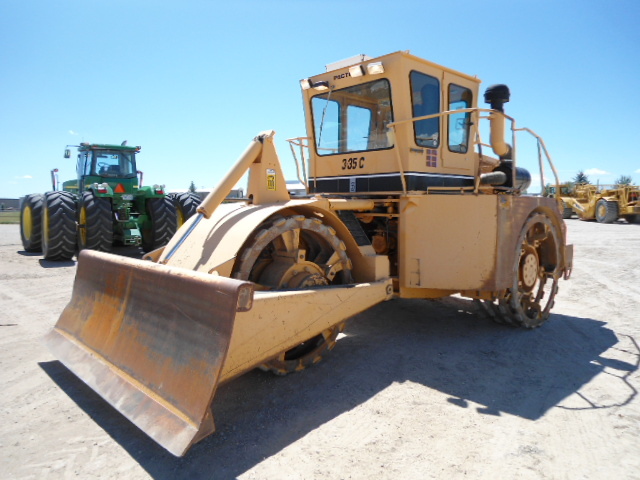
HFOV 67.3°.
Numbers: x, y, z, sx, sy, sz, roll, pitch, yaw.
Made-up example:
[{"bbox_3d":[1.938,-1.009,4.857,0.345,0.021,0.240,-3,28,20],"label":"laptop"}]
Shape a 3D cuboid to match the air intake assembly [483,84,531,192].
[{"bbox_3d":[2.363,-1.282,6.121,0.836,1.294,0.346,-5,6,-43],"label":"air intake assembly"}]

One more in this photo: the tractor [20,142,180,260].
[{"bbox_3d":[-7.274,-1.360,15.667,4.300,3.500,6.800,-4,6,-42],"label":"tractor"}]

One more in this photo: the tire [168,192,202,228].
[{"bbox_3d":[-4.573,-0.544,15.490,0.650,1.900,1.900,-4,6,-42],"label":"tire"}]

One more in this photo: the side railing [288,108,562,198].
[{"bbox_3d":[1.170,-1.037,6.522,2.700,0.980,3.050,-4,6,-44],"label":"side railing"}]

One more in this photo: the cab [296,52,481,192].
[{"bbox_3d":[0.939,-1.374,6.274,1.740,1.600,1.570,-4,6,-44],"label":"cab"}]

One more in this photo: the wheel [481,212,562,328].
[{"bbox_3d":[2.508,0.372,6.331,1.460,1.460,0.680,-4,6,-44],"label":"wheel"}]

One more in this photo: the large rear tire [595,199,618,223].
[{"bbox_3d":[23.046,-2.304,38.536,0.750,1.930,1.930,0,4,-3],"label":"large rear tire"}]

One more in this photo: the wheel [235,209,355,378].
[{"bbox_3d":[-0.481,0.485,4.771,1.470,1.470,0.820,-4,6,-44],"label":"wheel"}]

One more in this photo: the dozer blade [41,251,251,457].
[{"bbox_3d":[-1.623,0.672,3.965,0.520,1.000,2.950,-4,6,-44],"label":"dozer blade"}]

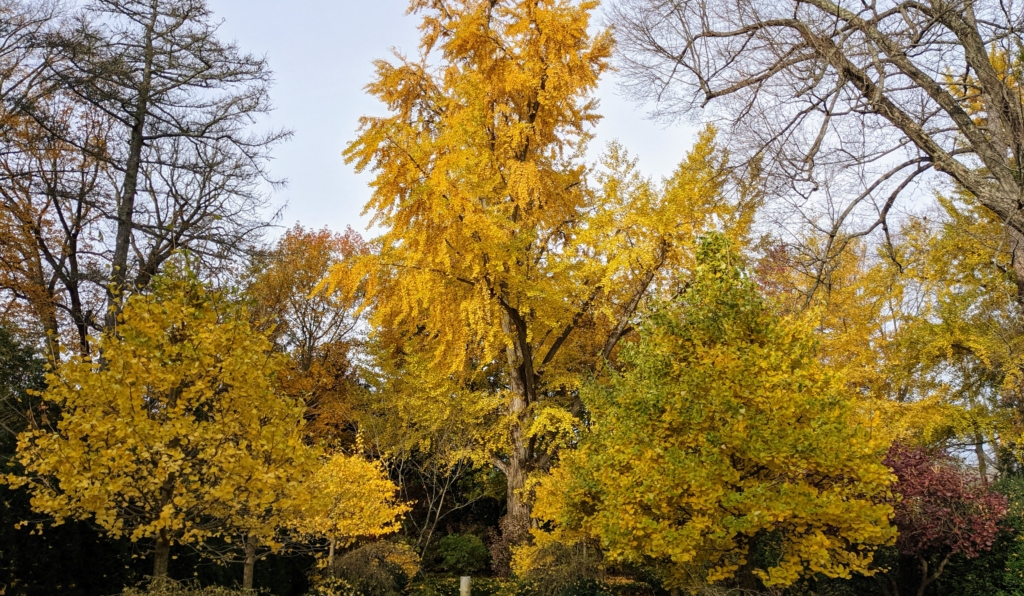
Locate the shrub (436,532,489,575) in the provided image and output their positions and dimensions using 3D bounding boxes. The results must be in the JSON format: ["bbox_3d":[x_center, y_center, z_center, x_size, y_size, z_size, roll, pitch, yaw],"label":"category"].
[{"bbox_3d":[-1.064,5.605,17.530,1.190,0.880,1.130,0,-12,0],"label":"shrub"}]

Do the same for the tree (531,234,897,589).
[{"bbox_3d":[2.263,1.785,8.821,4.070,5.160,3.740,0,-12,0],"label":"tree"}]

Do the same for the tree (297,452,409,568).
[{"bbox_3d":[-3.462,4.624,16.711,2.580,2.980,2.450,0,-12,0],"label":"tree"}]

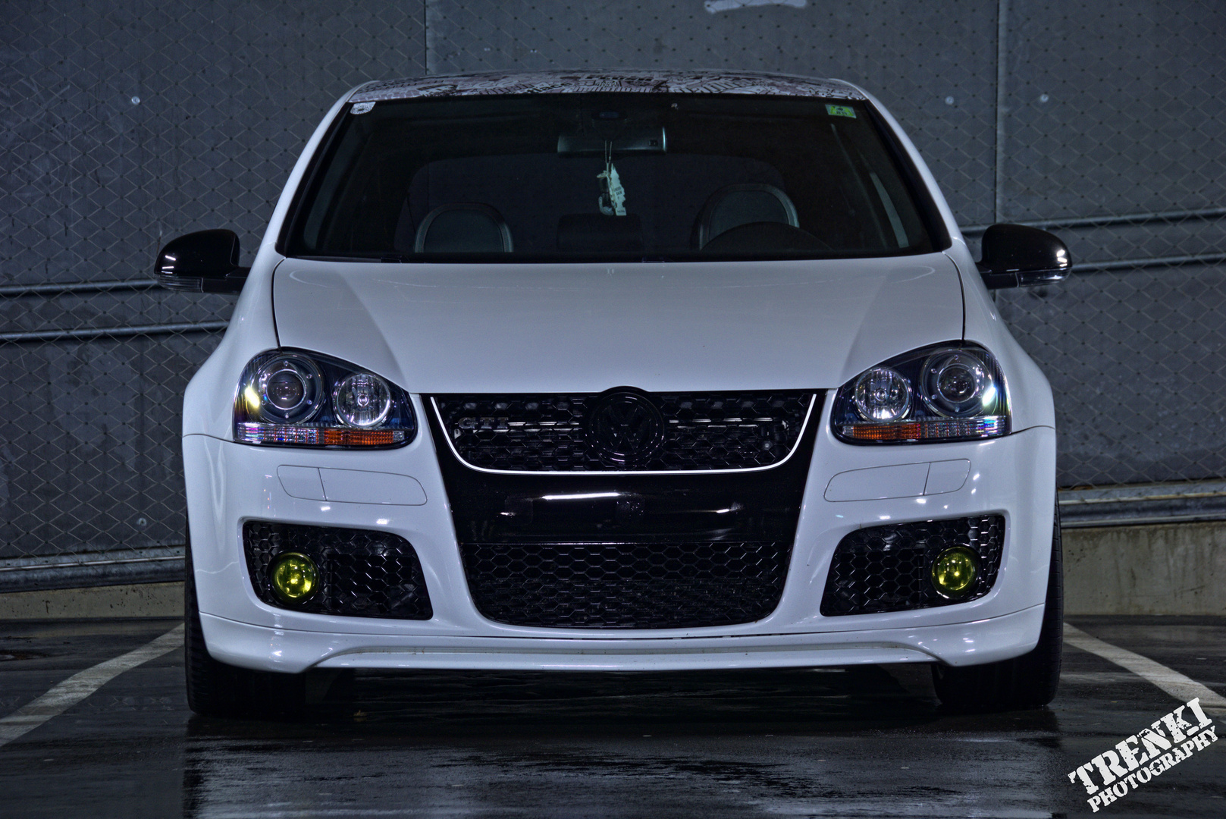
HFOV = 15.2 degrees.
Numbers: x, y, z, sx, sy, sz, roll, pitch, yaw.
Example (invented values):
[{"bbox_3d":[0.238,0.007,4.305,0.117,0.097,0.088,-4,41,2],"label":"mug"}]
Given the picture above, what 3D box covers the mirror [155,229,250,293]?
[{"bbox_3d":[-0.887,-0.320,9.960,0.215,0.140,0.130,0,0,-1],"label":"mirror"}]

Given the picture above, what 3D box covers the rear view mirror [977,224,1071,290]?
[{"bbox_3d":[0.891,-0.332,10.000,0.215,0.140,0.130,0,0,-1],"label":"rear view mirror"}]

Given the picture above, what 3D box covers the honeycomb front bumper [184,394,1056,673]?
[{"bbox_3d":[0.018,0.231,8.670,1.720,0.520,0.570,0,0,-1],"label":"honeycomb front bumper"}]

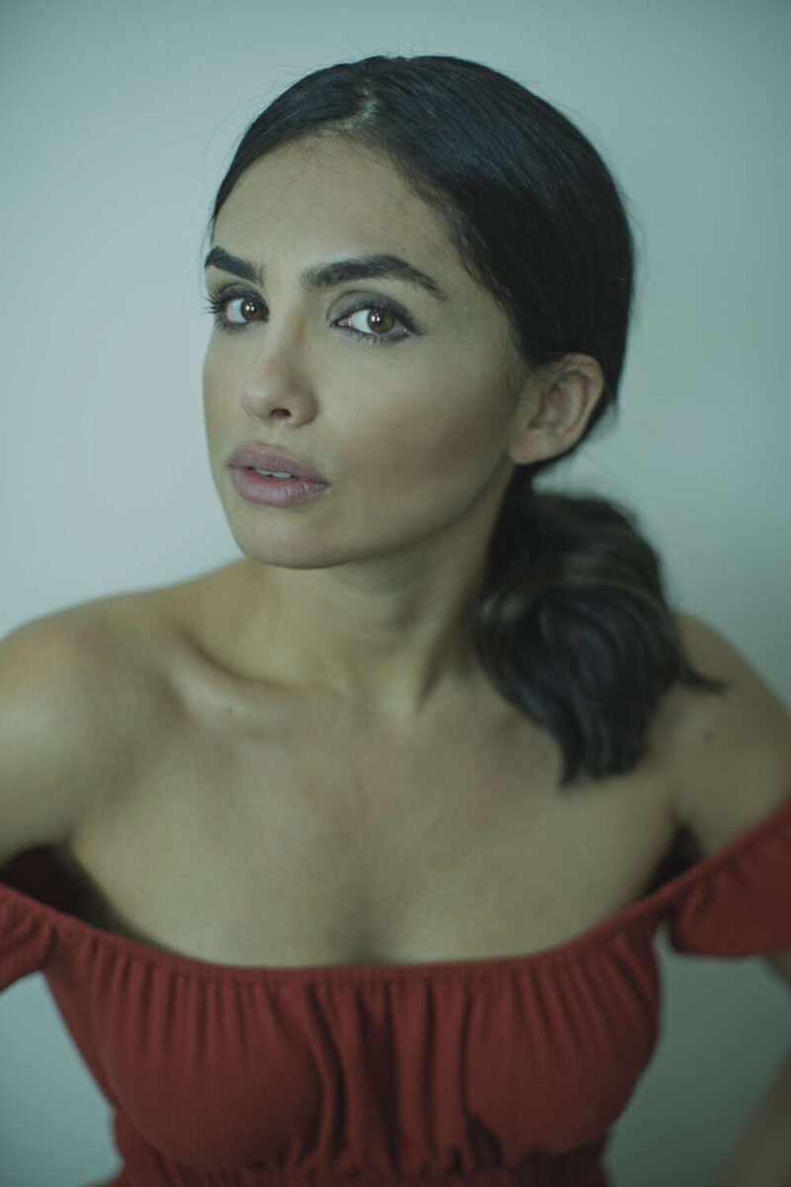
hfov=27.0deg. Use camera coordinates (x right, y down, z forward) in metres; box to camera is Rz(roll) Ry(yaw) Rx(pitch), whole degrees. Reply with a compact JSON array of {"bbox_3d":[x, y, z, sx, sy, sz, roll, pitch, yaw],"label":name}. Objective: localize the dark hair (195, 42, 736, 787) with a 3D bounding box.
[{"bbox_3d":[0.031,-0.081,0.800,0.195,0.355,0.220,0,0,31],"label":"dark hair"}]

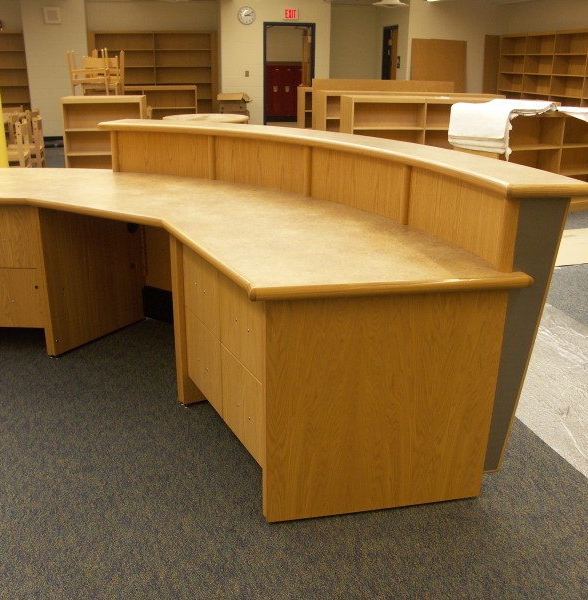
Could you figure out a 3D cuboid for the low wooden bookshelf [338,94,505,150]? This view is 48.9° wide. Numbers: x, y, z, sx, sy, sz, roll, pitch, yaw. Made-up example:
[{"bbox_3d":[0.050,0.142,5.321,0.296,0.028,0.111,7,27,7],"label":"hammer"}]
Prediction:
[{"bbox_3d":[2.026,-2.077,8.511,2.747,1.093,0.608,-2,20,-8],"label":"low wooden bookshelf"}]

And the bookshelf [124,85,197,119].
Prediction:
[{"bbox_3d":[-2.646,-3.259,11.627,1.852,1.091,0.520,-2,20,-7],"label":"bookshelf"}]

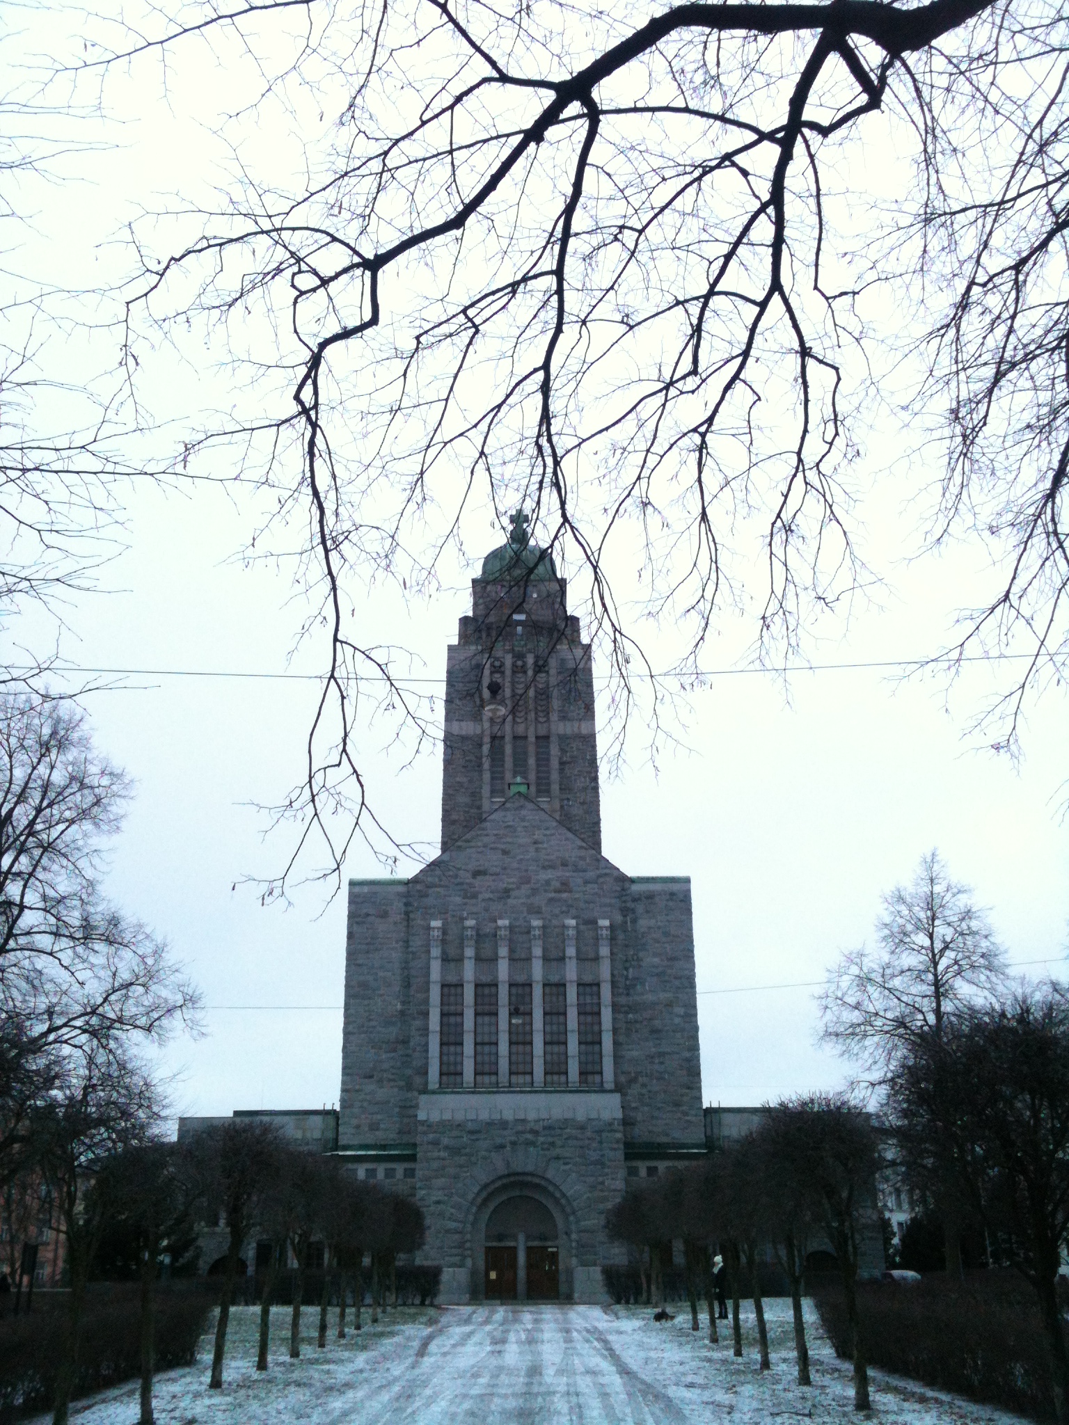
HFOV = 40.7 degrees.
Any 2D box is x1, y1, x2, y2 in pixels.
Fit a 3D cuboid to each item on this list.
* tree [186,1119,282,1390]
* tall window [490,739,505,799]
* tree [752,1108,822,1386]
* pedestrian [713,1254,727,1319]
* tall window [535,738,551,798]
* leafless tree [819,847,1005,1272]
[{"bbox_3d":[-4.188,7.461,20.038,1.400,3.556,1.400,0,-22,-1],"label":"tree"},{"bbox_3d":[-2.893,4.297,111.752,1.200,5.055,0.300,0,-22,-1],"label":"tall window"},{"bbox_3d":[3.835,8.020,21.819,1.300,3.935,1.350,0,-22,-1],"label":"tree"},{"bbox_3d":[5.279,16.305,40.914,0.380,1.702,0.480,-3,-22,5],"label":"pedestrian"},{"bbox_3d":[0.648,4.277,111.789,1.200,5.011,0.300,0,-22,-1],"label":"tall window"},{"bbox_3d":[13.948,12.970,53.170,6.600,16.598,6.400,0,-22,-1],"label":"leafless tree"}]

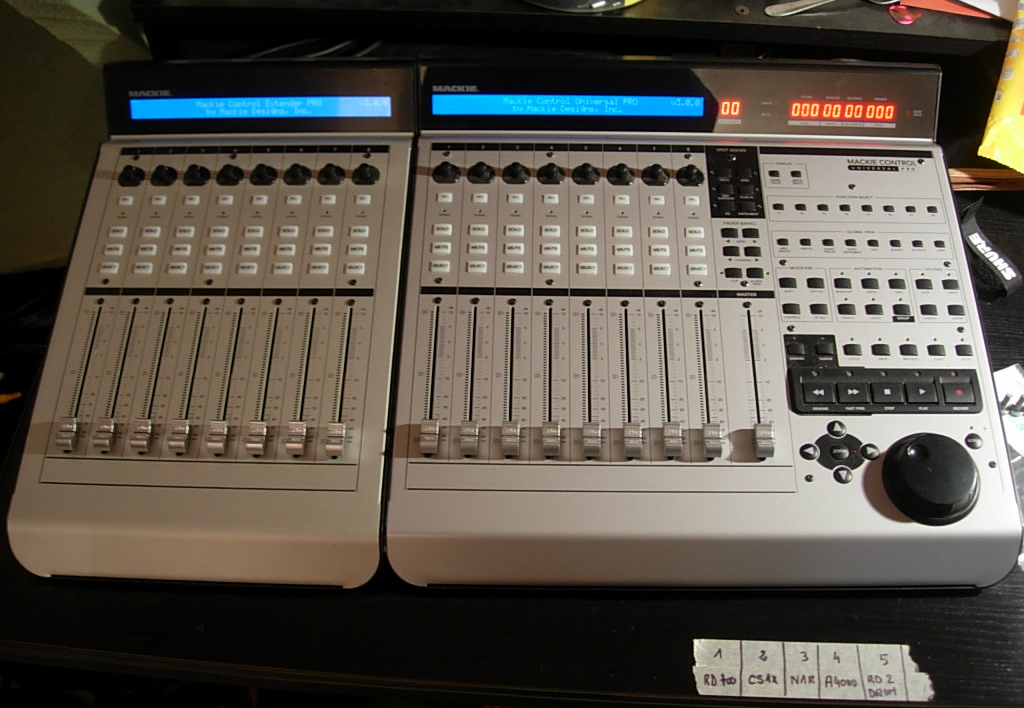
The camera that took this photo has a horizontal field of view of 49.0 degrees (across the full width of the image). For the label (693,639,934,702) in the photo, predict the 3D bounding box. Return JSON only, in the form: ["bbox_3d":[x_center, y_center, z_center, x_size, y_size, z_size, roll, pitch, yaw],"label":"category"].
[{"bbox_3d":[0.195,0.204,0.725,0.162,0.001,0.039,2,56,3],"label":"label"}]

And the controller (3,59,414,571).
[{"bbox_3d":[-0.214,-0.039,0.823,0.264,0.110,0.411,1,56,2],"label":"controller"}]

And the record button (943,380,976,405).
[{"bbox_3d":[0.310,0.027,0.779,0.022,0.006,0.015,1,60,1],"label":"record button"}]

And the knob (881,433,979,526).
[{"bbox_3d":[0.279,0.079,0.745,0.066,0.020,0.066,1,60,1],"label":"knob"}]

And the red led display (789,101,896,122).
[{"bbox_3d":[0.264,-0.194,0.897,0.089,0.016,0.006,1,17,1],"label":"red led display"}]

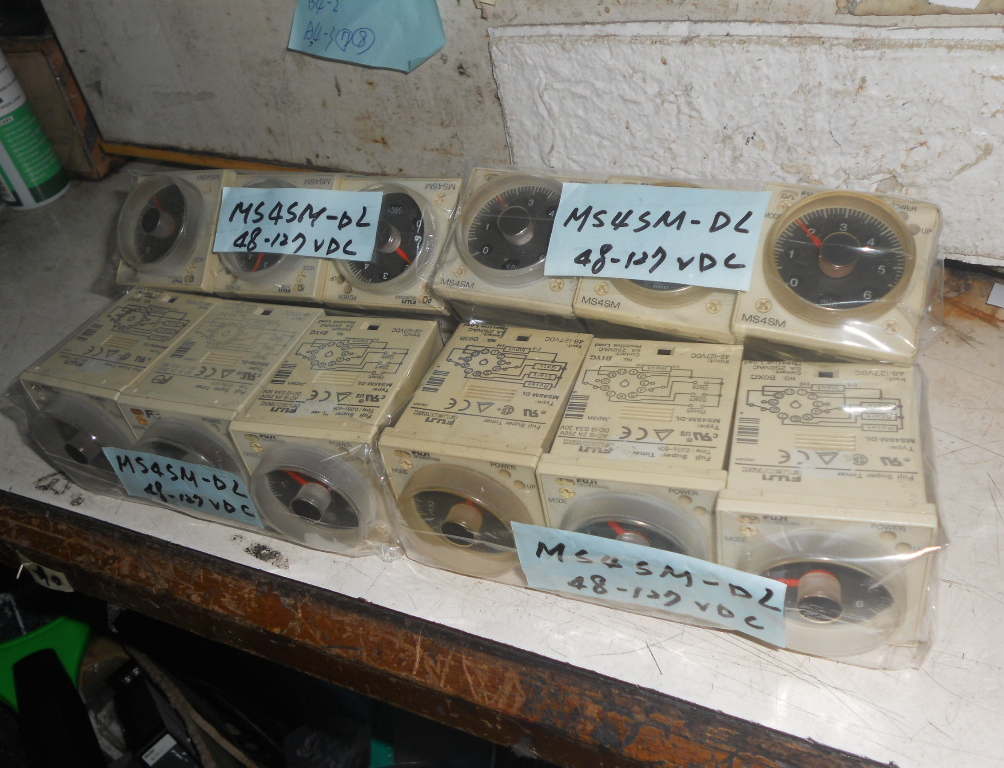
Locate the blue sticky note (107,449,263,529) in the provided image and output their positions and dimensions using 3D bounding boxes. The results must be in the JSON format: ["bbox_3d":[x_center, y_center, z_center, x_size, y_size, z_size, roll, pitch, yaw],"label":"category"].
[{"bbox_3d":[-0.105,0.034,0.310,0.060,0.027,0.003,8,41,24],"label":"blue sticky note"}]

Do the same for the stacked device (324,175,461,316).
[{"bbox_3d":[-0.031,-0.046,0.364,0.048,0.074,0.048,4,82,20],"label":"stacked device"}]

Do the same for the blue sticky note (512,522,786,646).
[{"bbox_3d":[0.038,0.053,0.249,0.072,0.028,0.002,9,45,24],"label":"blue sticky note"}]

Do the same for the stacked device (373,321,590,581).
[{"bbox_3d":[0.001,0.020,0.291,0.048,0.048,0.070,6,44,23],"label":"stacked device"}]

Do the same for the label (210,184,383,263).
[{"bbox_3d":[-0.077,-0.060,0.352,0.072,0.002,0.026,7,85,23],"label":"label"}]

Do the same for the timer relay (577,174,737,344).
[{"bbox_3d":[0.057,-0.029,0.307,0.048,0.074,0.048,10,72,21],"label":"timer relay"}]

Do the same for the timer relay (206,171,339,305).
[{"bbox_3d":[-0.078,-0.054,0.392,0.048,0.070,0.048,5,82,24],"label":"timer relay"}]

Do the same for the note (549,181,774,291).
[{"bbox_3d":[0.045,-0.044,0.281,0.062,0.002,0.034,6,67,17],"label":"note"}]

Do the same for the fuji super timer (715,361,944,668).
[{"bbox_3d":[0.086,0.033,0.253,0.048,0.048,0.068,2,42,19],"label":"fuji super timer"}]

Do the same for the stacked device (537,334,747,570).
[{"bbox_3d":[0.044,0.023,0.272,0.048,0.048,0.074,3,43,20],"label":"stacked device"}]

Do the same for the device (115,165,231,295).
[{"bbox_3d":[-0.119,-0.057,0.400,0.048,0.074,0.048,5,82,28],"label":"device"}]

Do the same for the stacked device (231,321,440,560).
[{"bbox_3d":[-0.047,0.015,0.310,0.048,0.048,0.070,4,43,21],"label":"stacked device"}]

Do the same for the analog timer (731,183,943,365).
[{"bbox_3d":[0.098,-0.021,0.287,0.048,0.074,0.048,11,68,16],"label":"analog timer"}]

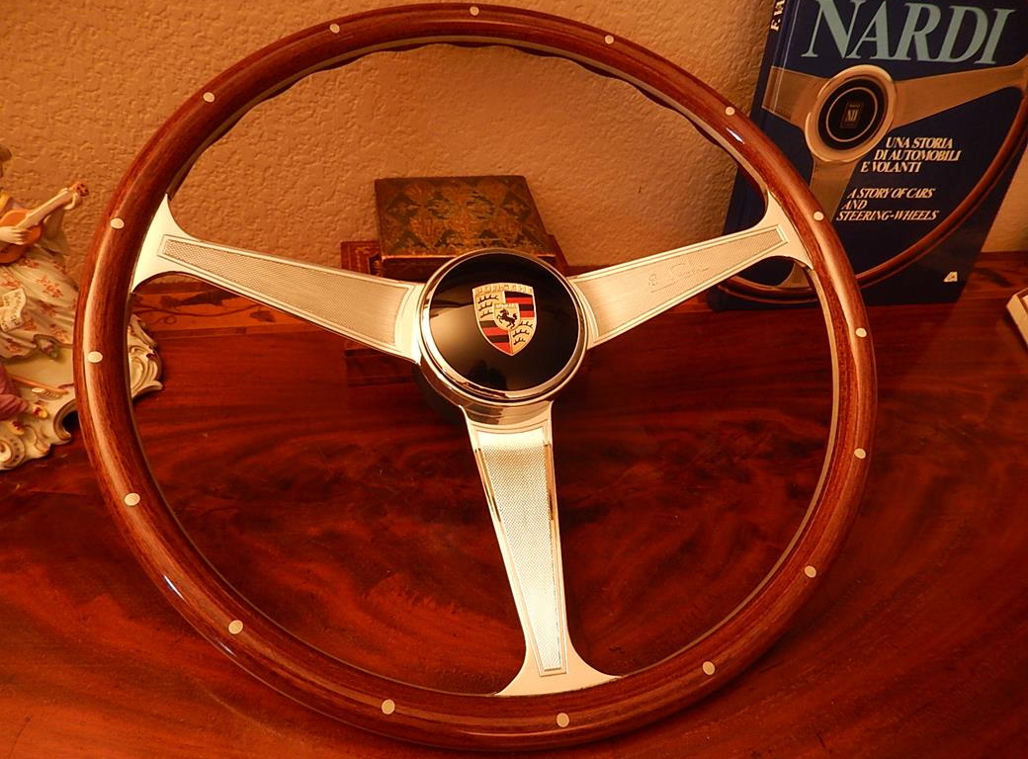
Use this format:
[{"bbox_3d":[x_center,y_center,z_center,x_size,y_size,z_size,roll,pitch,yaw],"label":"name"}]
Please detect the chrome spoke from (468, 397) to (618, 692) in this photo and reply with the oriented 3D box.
[{"bbox_3d":[0.007,0.078,0.363,0.056,0.010,0.143,-3,57,-11],"label":"chrome spoke"}]

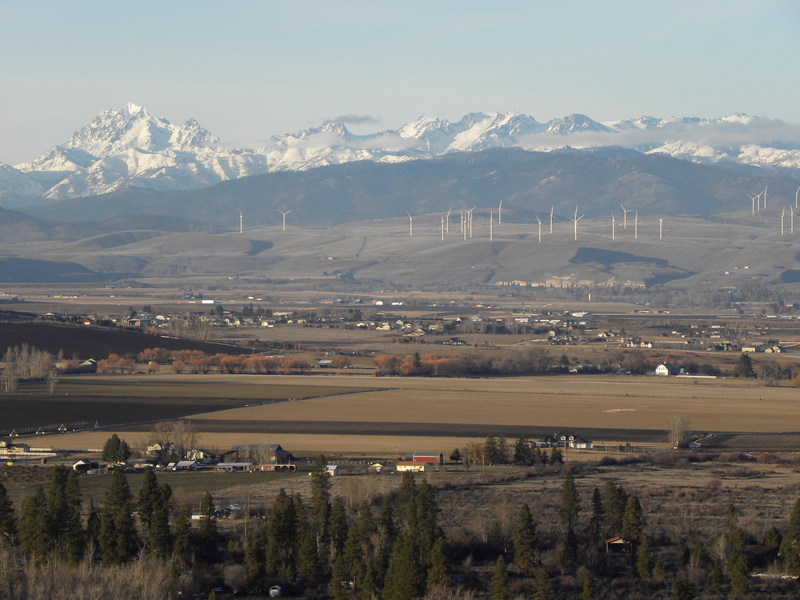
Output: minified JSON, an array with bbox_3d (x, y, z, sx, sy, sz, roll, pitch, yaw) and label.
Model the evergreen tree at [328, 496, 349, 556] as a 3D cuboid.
[{"bbox_3d":[-23.130,86.180,1612.490,7.200,24.460,7.200,0,1,0],"label":"evergreen tree"}]

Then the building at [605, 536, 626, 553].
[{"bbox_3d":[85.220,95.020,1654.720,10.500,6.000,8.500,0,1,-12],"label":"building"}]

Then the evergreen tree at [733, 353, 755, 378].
[{"bbox_3d":[325.420,62.110,4016.720,16.000,23.140,16.000,0,1,0],"label":"evergreen tree"}]

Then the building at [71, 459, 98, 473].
[{"bbox_3d":[-168.470,88.680,2277.930,9.500,5.900,14.000,0,1,20],"label":"building"}]

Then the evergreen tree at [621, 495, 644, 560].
[{"bbox_3d":[77.000,76.000,1408.260,7.790,23.180,7.790,0,1,0],"label":"evergreen tree"}]

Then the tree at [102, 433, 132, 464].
[{"bbox_3d":[-139.880,73.030,2105.560,14.560,14.850,14.560,0,1,0],"label":"tree"}]

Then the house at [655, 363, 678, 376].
[{"bbox_3d":[256.990,67.390,4092.900,14.000,11.200,20.000,0,1,20],"label":"house"}]

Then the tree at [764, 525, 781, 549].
[{"bbox_3d":[126.650,81.770,1445.820,5.330,10.880,5.330,0,1,0],"label":"tree"}]

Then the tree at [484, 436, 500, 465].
[{"bbox_3d":[45.250,73.750,2080.310,7.670,13.940,7.670,0,1,0],"label":"tree"}]

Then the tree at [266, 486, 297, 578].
[{"bbox_3d":[-36.990,73.820,1338.720,9.870,28.960,9.870,0,1,0],"label":"tree"}]

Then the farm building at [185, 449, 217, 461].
[{"bbox_3d":[-112.600,87.310,2406.170,12.500,6.000,13.000,0,1,20],"label":"farm building"}]

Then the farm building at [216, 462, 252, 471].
[{"bbox_3d":[-78.880,79.360,2026.840,16.000,3.700,6.500,0,1,14],"label":"farm building"}]

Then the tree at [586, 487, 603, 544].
[{"bbox_3d":[67.940,75.980,1485.430,5.480,21.660,5.480,0,1,0],"label":"tree"}]

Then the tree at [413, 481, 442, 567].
[{"bbox_3d":[8.960,73.000,1385.770,9.580,29.650,9.580,0,1,0],"label":"tree"}]

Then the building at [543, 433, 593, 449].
[{"bbox_3d":[101.000,84.420,2556.370,26.000,8.700,15.000,0,1,20],"label":"building"}]

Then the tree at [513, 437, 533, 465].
[{"bbox_3d":[67.810,83.450,2353.900,9.800,14.670,9.800,0,1,0],"label":"tree"}]

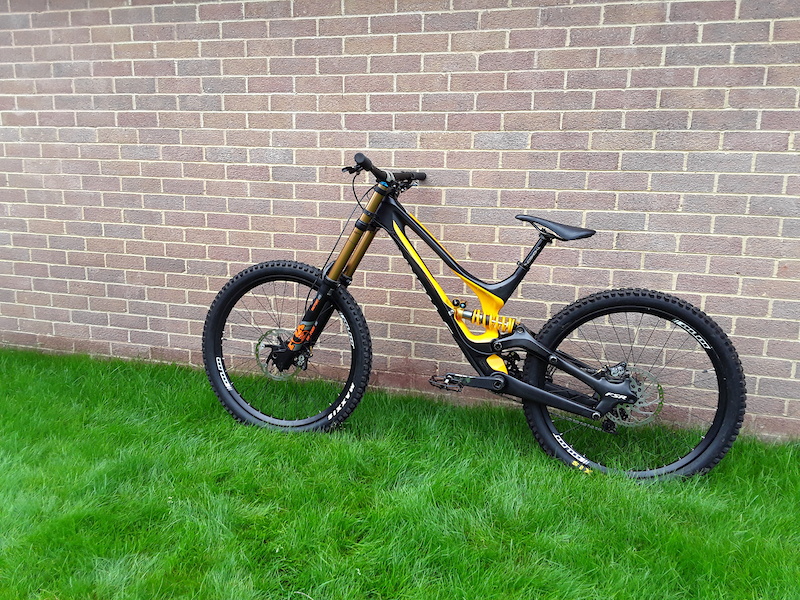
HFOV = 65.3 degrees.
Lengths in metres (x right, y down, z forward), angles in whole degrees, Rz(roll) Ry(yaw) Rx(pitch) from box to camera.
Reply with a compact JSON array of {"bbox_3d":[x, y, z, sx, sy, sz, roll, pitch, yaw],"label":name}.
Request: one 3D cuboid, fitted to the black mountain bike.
[{"bbox_3d":[0.163,0.064,2.176,1.918,1.054,0.800,5,7,16],"label":"black mountain bike"}]

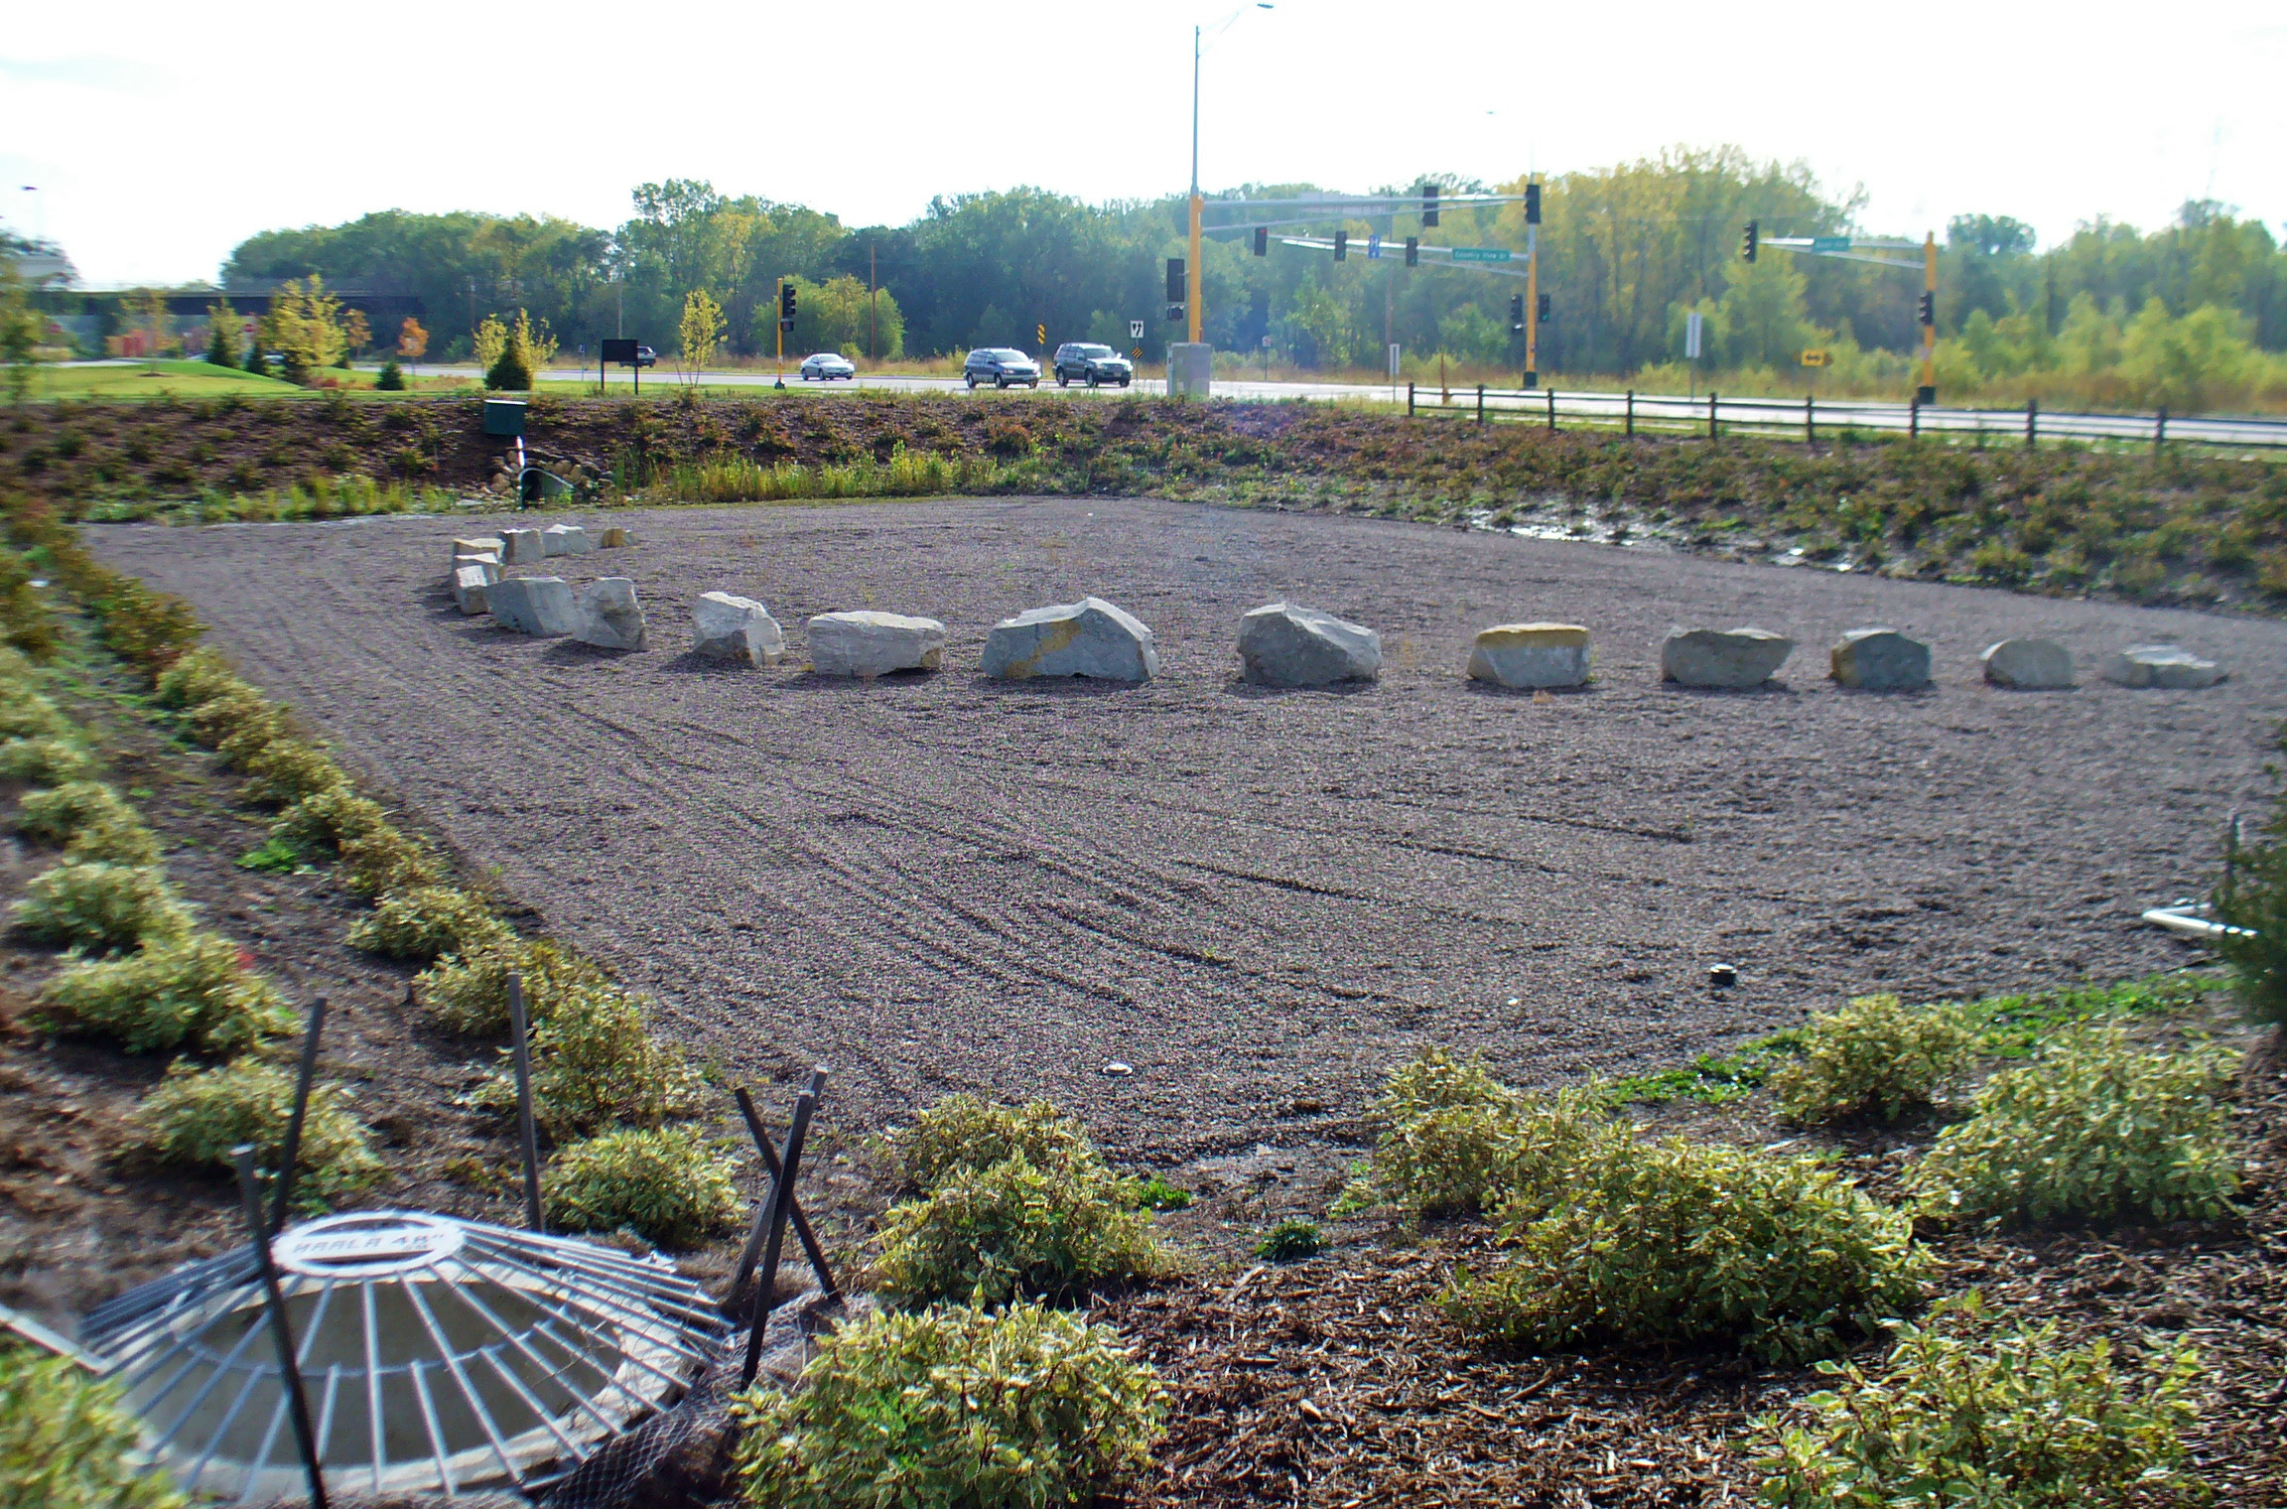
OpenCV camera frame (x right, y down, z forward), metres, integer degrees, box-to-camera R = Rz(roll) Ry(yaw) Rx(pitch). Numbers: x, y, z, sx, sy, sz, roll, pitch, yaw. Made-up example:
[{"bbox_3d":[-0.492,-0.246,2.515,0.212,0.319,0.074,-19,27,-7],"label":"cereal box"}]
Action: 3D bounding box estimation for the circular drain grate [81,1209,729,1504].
[{"bbox_3d":[-1.840,1.340,5.980,1.600,0.290,1.600,2,9,0],"label":"circular drain grate"}]

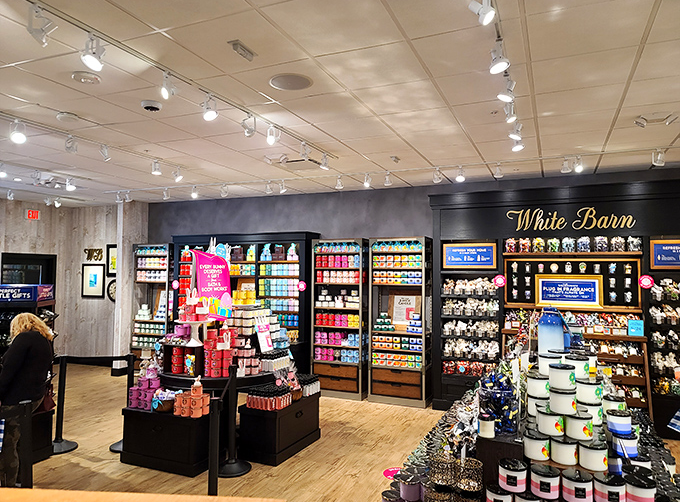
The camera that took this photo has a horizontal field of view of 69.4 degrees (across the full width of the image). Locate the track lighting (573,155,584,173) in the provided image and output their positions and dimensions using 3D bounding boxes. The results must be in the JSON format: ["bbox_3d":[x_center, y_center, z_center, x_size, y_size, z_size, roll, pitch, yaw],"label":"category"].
[{"bbox_3d":[2.589,-0.944,5.353,0.113,0.184,0.151,0,-2,5],"label":"track lighting"}]

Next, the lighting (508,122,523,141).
[{"bbox_3d":[1.500,-1.012,4.187,0.131,0.157,0.117,0,-2,4],"label":"lighting"}]

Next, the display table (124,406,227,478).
[{"bbox_3d":[-1.622,1.786,4.806,0.872,0.533,0.460,-1,-3,24],"label":"display table"}]

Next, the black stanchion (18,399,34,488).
[{"bbox_3d":[-2.222,1.561,3.449,0.360,0.990,0.360,-1,-3,24],"label":"black stanchion"}]

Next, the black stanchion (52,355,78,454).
[{"bbox_3d":[-2.903,1.564,5.108,0.355,0.965,0.355,-1,-3,24],"label":"black stanchion"}]

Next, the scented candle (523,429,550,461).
[{"bbox_3d":[0.808,0.796,2.012,0.102,0.089,0.102,2,-3,-38],"label":"scented candle"}]

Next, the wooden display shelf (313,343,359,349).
[{"bbox_3d":[0.030,1.416,7.449,0.750,0.032,0.420,-1,-3,24],"label":"wooden display shelf"}]

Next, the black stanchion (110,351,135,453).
[{"bbox_3d":[-2.312,1.642,5.426,0.360,0.990,0.360,-1,-3,24],"label":"black stanchion"}]

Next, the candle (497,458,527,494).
[{"bbox_3d":[0.663,0.860,1.880,0.103,0.090,0.103,-1,-3,23],"label":"candle"}]

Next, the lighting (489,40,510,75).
[{"bbox_3d":[0.877,-1.069,2.696,0.130,0.172,0.117,-1,-3,30],"label":"lighting"}]

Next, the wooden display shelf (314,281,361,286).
[{"bbox_3d":[0.037,0.498,7.486,0.750,0.032,0.420,-1,-3,24],"label":"wooden display shelf"}]

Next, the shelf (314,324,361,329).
[{"bbox_3d":[0.038,1.161,7.588,0.775,0.033,0.430,-1,-3,24],"label":"shelf"}]

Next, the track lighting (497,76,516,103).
[{"bbox_3d":[1.085,-1.047,3.190,0.120,0.165,0.110,0,-3,7],"label":"track lighting"}]

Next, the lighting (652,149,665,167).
[{"bbox_3d":[3.257,-0.953,5.018,0.125,0.180,0.145,-1,-3,24],"label":"lighting"}]

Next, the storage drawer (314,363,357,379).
[{"bbox_3d":[0.019,1.778,7.433,0.700,0.165,0.420,-1,-3,24],"label":"storage drawer"}]

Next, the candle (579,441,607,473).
[{"bbox_3d":[1.031,0.831,1.996,0.103,0.092,0.103,-2,-3,41],"label":"candle"}]

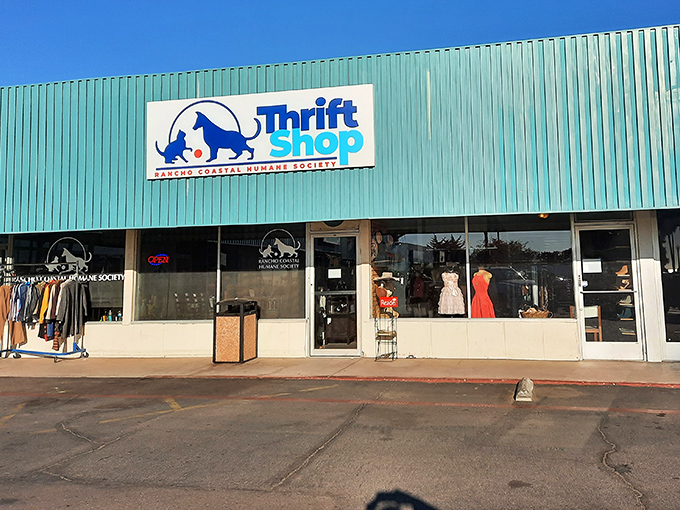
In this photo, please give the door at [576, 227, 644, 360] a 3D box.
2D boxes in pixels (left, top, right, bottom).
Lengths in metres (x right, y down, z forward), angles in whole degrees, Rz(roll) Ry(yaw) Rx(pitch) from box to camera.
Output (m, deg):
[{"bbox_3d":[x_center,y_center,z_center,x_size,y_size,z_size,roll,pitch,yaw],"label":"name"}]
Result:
[{"bbox_3d":[4.373,0.600,7.993,0.910,2.183,0.060,-2,-6,9],"label":"door"}]

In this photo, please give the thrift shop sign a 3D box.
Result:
[{"bbox_3d":[-1.363,-1.996,8.056,3.863,1.347,0.100,-2,-6,9],"label":"thrift shop sign"}]

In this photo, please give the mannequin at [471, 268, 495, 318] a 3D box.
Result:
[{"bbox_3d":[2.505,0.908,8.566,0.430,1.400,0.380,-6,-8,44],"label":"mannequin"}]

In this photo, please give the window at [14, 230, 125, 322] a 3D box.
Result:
[{"bbox_3d":[-5.326,0.386,9.560,2.463,1.842,0.080,-2,-6,9],"label":"window"}]

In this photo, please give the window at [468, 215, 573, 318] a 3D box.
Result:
[{"bbox_3d":[3.030,0.148,8.251,1.684,1.817,0.080,-2,-6,9],"label":"window"}]

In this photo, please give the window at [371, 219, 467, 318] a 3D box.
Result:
[{"bbox_3d":[1.347,0.191,8.515,1.625,1.807,0.080,-2,-6,9],"label":"window"}]

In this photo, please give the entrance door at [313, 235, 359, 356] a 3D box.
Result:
[{"bbox_3d":[-0.079,0.711,8.692,0.851,2.122,0.060,-2,-6,9],"label":"entrance door"}]

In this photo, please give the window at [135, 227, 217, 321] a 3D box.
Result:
[{"bbox_3d":[-3.087,0.317,9.209,1.644,1.826,0.080,-2,-6,9],"label":"window"}]

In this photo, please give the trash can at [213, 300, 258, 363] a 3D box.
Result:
[{"bbox_3d":[-1.797,1.301,8.533,0.510,1.069,0.520,-3,-6,19],"label":"trash can"}]

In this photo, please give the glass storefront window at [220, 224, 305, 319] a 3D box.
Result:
[{"bbox_3d":[-1.418,0.266,8.948,1.598,1.803,0.080,-2,-6,9],"label":"glass storefront window"}]

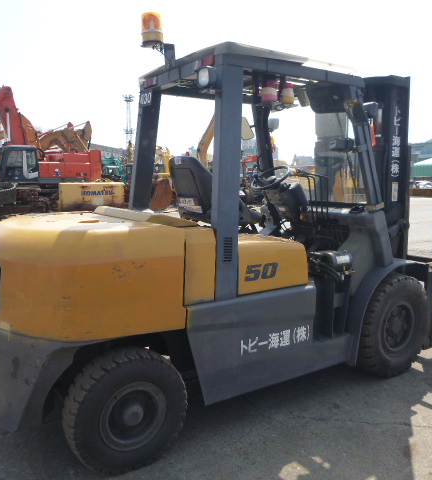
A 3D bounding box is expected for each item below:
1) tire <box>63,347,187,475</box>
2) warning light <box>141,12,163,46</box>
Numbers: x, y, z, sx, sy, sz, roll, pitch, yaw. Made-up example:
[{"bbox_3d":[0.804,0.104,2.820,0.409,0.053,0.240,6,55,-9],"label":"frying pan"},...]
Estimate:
[{"bbox_3d":[-0.483,0.928,2.532,0.655,0.655,0.215,-5,8,-34],"label":"tire"},{"bbox_3d":[-0.445,-1.454,3.190,0.145,0.195,0.145,0,7,0],"label":"warning light"}]

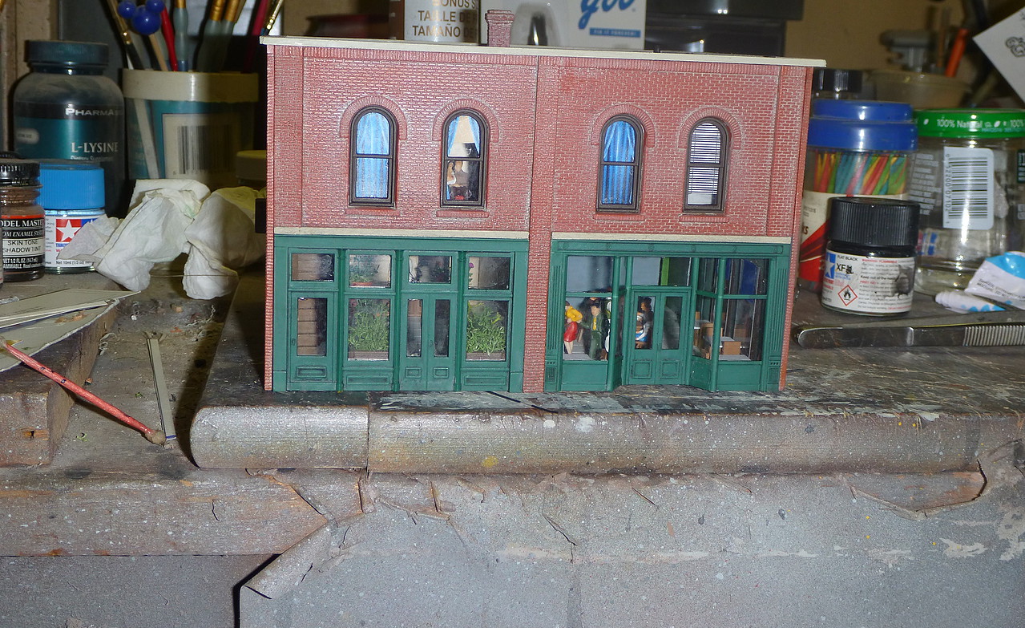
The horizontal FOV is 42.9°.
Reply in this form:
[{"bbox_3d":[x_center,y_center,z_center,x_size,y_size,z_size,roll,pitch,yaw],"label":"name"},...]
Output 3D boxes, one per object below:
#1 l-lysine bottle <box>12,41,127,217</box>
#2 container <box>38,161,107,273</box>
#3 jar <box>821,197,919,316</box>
[{"bbox_3d":[-0.230,-0.095,0.678,0.053,0.089,0.053,8,12,26],"label":"l-lysine bottle"},{"bbox_3d":[-0.181,-0.040,0.523,0.034,0.042,0.034,-8,15,-43],"label":"container"},{"bbox_3d":[0.138,-0.023,0.502,0.034,0.042,0.034,1,11,-5],"label":"jar"}]

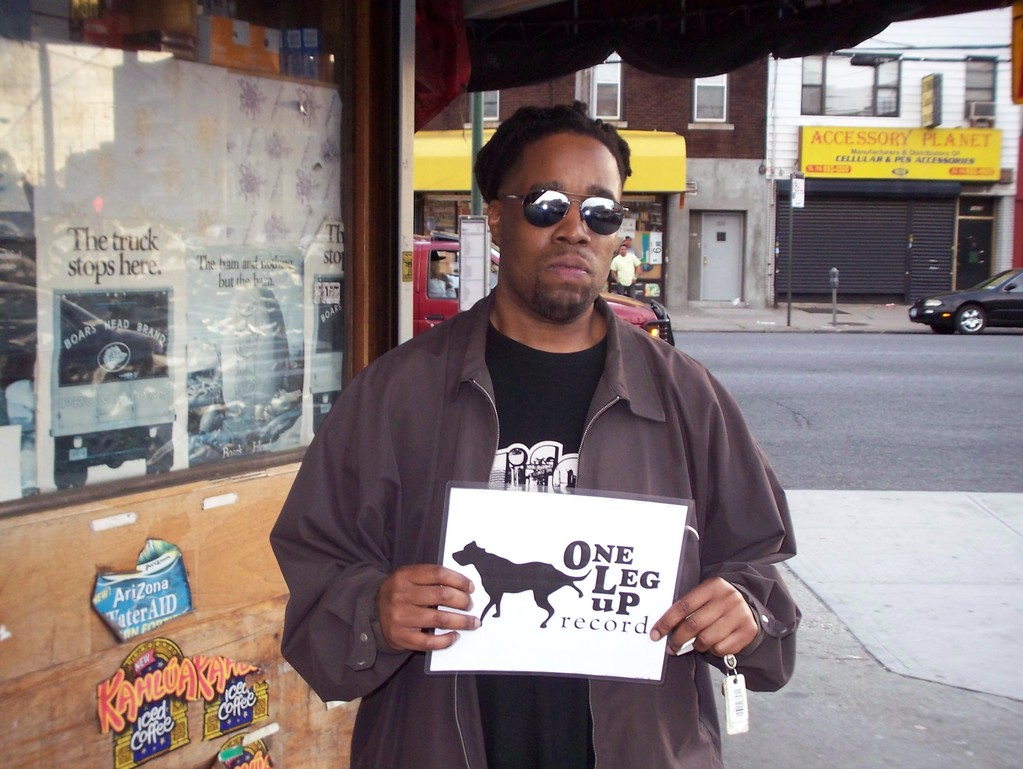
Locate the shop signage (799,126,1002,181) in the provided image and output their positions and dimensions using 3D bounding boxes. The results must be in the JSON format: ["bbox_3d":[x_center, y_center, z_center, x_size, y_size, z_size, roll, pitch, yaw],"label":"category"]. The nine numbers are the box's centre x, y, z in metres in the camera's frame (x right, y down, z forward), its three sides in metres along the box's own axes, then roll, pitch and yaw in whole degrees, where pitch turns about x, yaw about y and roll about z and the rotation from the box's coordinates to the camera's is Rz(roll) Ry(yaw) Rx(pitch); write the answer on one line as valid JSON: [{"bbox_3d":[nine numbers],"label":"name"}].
[{"bbox_3d":[9.037,-5.356,32.341,4.692,1.200,0.380,0,6,-4],"label":"shop signage"}]

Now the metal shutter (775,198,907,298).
[{"bbox_3d":[7.753,-3.244,32.675,3.181,2.311,0.100,0,6,-4],"label":"metal shutter"}]

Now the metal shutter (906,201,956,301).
[{"bbox_3d":[9.913,-3.188,32.831,1.086,2.393,0.100,0,6,-4],"label":"metal shutter"}]

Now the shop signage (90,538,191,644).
[{"bbox_3d":[-0.687,0.380,2.605,0.005,0.180,0.254,4,7,31],"label":"shop signage"}]

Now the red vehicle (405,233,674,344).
[{"bbox_3d":[-0.890,-0.550,13.367,4.650,1.760,1.800,0,6,-3],"label":"red vehicle"}]

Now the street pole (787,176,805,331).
[{"bbox_3d":[5.993,-2.814,29.151,0.340,3.187,0.080,0,6,-4],"label":"street pole"}]

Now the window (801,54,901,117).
[{"bbox_3d":[7.875,-6.947,32.338,2.342,1.415,0.150,0,6,-4],"label":"window"}]

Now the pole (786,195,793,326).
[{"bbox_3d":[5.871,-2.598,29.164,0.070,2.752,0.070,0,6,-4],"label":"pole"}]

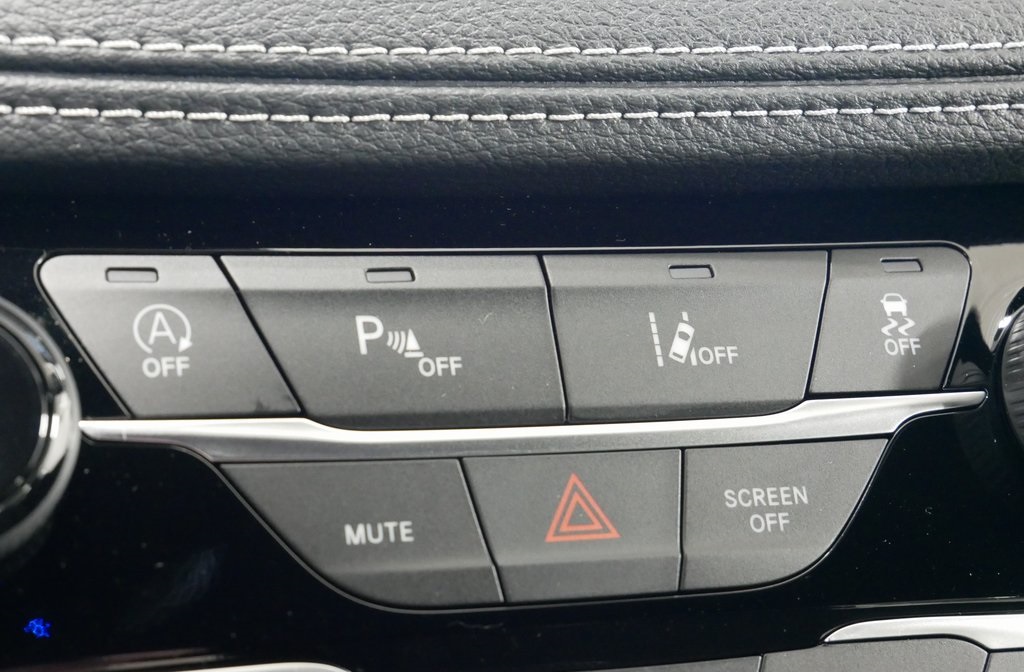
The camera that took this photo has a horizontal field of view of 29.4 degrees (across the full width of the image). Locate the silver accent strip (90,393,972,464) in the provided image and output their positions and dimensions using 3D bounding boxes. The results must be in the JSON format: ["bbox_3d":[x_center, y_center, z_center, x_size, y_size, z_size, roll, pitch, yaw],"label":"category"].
[{"bbox_3d":[0.007,0.014,0.279,0.135,0.007,0.008,-1,-23,-17],"label":"silver accent strip"}]

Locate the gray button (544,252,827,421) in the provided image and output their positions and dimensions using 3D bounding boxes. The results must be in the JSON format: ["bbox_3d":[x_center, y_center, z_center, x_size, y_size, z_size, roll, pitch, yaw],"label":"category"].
[{"bbox_3d":[0.027,0.001,0.292,0.046,0.026,0.009,-1,-23,-17],"label":"gray button"}]

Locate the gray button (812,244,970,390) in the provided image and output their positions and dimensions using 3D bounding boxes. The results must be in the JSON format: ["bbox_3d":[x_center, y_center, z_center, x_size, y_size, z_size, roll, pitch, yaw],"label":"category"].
[{"bbox_3d":[0.057,-0.001,0.301,0.032,0.024,0.009,-1,-23,-17],"label":"gray button"}]

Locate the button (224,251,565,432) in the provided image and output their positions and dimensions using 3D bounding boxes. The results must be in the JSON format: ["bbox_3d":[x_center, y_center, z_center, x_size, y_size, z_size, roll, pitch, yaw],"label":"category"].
[{"bbox_3d":[-0.017,0.002,0.278,0.047,0.026,0.009,-1,-23,-17],"label":"button"}]

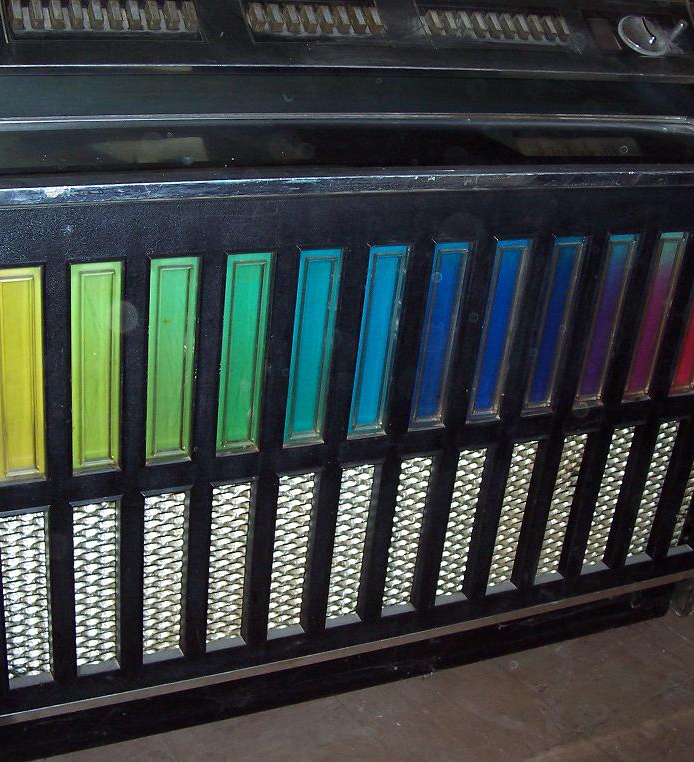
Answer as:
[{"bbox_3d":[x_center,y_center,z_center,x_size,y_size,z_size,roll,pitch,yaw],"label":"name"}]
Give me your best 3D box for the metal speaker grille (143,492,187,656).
[{"bbox_3d":[-0.188,0.202,1.119,0.043,0.194,0.015,-6,27,-24],"label":"metal speaker grille"}]

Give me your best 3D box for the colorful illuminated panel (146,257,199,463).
[{"bbox_3d":[-0.163,-0.017,1.008,0.044,0.206,0.018,-6,27,-24],"label":"colorful illuminated panel"}]

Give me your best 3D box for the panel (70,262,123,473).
[{"bbox_3d":[-0.226,-0.009,0.981,0.044,0.206,0.018,-6,27,-24],"label":"panel"}]

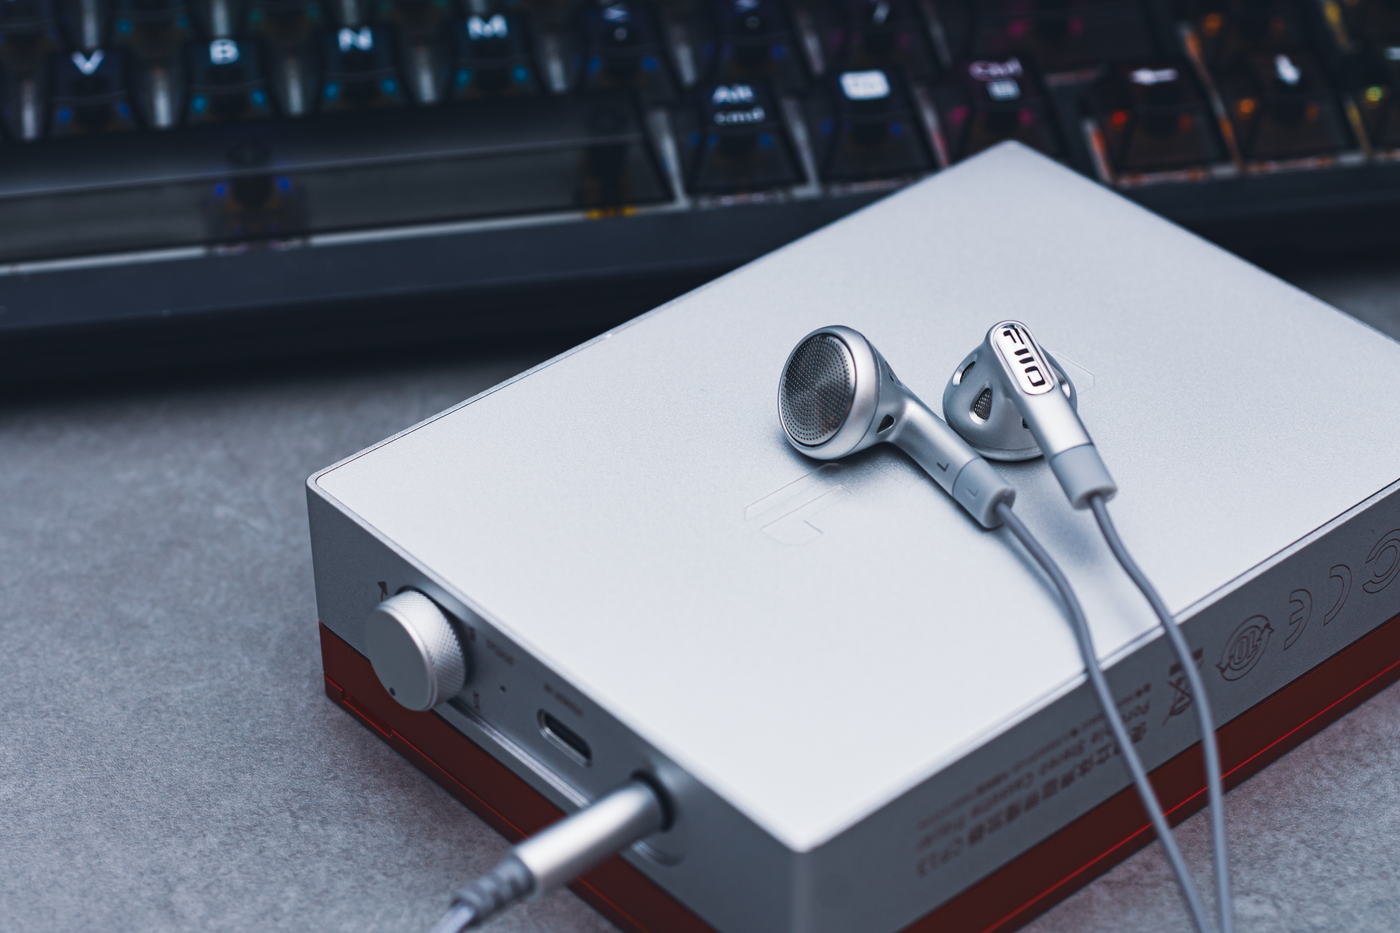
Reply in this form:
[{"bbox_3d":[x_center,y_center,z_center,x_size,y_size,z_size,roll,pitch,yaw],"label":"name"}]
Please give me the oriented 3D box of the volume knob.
[{"bbox_3d":[-0.033,0.021,0.335,0.006,0.013,0.013,-27,43,-32],"label":"volume knob"}]

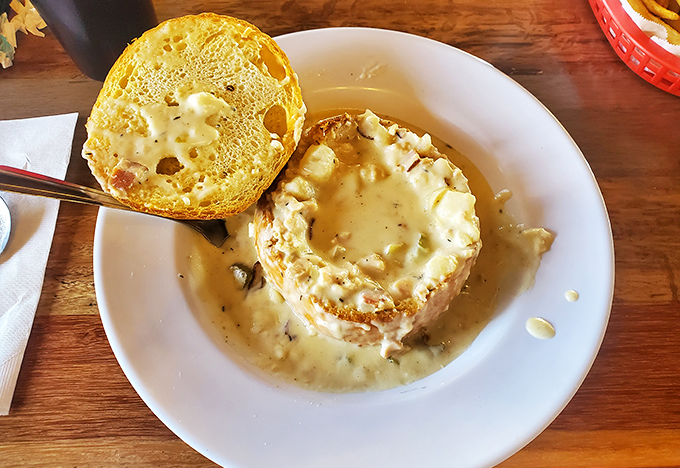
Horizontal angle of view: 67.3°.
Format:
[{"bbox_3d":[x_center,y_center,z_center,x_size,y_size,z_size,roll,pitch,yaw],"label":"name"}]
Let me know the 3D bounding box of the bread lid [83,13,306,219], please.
[{"bbox_3d":[-0.080,-0.060,0.299,0.124,0.042,0.122,-1,74,3],"label":"bread lid"}]

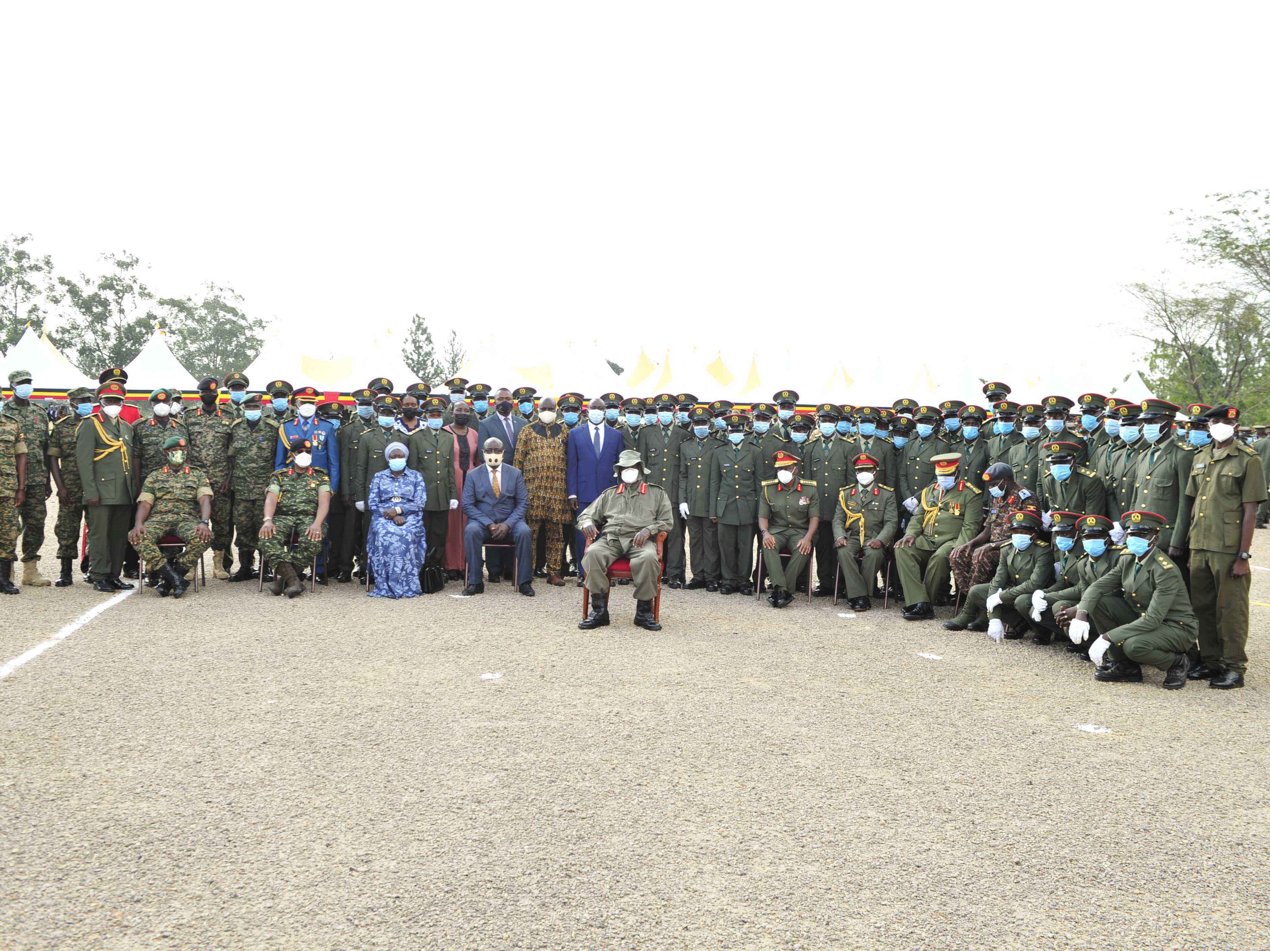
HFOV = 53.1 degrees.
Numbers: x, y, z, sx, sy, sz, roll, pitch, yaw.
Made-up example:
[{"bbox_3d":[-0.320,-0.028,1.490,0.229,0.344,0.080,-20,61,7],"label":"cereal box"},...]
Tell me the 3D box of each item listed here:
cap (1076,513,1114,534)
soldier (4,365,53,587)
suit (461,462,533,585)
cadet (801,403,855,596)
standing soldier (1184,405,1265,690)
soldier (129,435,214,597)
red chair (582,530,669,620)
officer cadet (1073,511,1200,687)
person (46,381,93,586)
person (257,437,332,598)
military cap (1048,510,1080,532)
[{"bbox_3d":[3.242,0.346,8.950,0.265,0.140,0.280,3,3,32],"label":"cap"},{"bbox_3d":[-5.382,0.021,11.220,0.520,1.870,0.360,0,3,-40],"label":"soldier"},{"bbox_3d":[-1.262,0.447,11.620,0.640,1.080,0.700,1,2,-7],"label":"suit"},{"bbox_3d":[1.814,0.225,11.954,0.510,1.795,0.320,2,2,7],"label":"cadet"},{"bbox_3d":[3.733,0.428,8.062,0.300,1.756,0.470,0,3,-38],"label":"standing soldier"},{"bbox_3d":[-3.949,0.330,10.852,0.720,1.340,0.860,1,3,-20],"label":"soldier"},{"bbox_3d":[-0.081,0.629,10.250,0.660,1.000,0.660,2,2,8],"label":"red chair"},{"bbox_3d":[3.179,0.760,8.080,0.700,1.070,0.600,0,3,-36],"label":"officer cadet"},{"bbox_3d":[-4.906,0.100,11.113,0.480,1.730,0.350,0,3,-34],"label":"person"},{"bbox_3d":[-3.029,0.352,11.312,0.580,1.374,0.800,1,2,-5],"label":"person"},{"bbox_3d":[3.216,0.345,9.450,0.280,0.140,0.255,-1,3,-45],"label":"military cap"}]

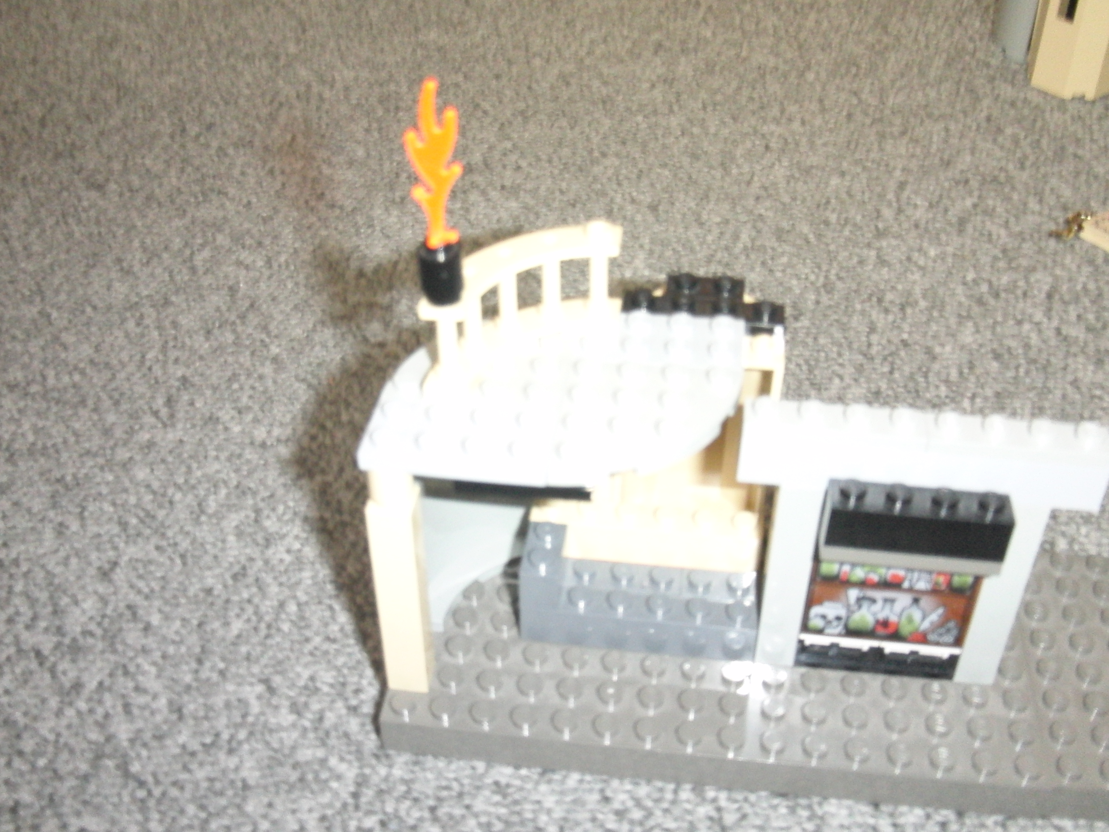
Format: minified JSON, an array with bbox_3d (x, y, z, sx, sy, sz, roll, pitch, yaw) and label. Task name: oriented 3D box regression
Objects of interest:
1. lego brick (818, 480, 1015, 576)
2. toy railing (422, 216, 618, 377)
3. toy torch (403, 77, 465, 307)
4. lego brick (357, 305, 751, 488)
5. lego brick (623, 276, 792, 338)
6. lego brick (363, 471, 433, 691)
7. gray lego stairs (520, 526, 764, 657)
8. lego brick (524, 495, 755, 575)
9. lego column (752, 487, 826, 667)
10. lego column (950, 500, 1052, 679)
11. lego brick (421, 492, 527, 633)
[{"bbox_3d":[0.066,0.020,0.223,0.032,0.014,0.008,5,38,5],"label":"lego brick"},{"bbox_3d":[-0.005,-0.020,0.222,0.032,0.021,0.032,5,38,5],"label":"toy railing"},{"bbox_3d":[-0.019,-0.036,0.197,0.009,0.039,0.008,5,38,5],"label":"toy torch"},{"bbox_3d":[0.002,-0.005,0.222,0.064,0.005,0.048,5,38,5],"label":"lego brick"},{"bbox_3d":[0.030,-0.023,0.245,0.032,0.005,0.016,5,38,5],"label":"lego brick"},{"bbox_3d":[-0.029,0.030,0.228,0.008,0.058,0.008,5,38,5],"label":"lego brick"},{"bbox_3d":[0.018,0.035,0.251,0.048,0.020,0.017,5,38,5],"label":"gray lego stairs"},{"bbox_3d":[0.019,0.025,0.257,0.048,0.011,0.008,5,38,5],"label":"lego brick"},{"bbox_3d":[0.045,0.029,0.237,0.008,0.048,0.008,5,38,5],"label":"lego column"},{"bbox_3d":[0.085,0.033,0.233,0.008,0.048,0.008,5,38,5],"label":"lego column"},{"bbox_3d":[-0.013,0.013,0.249,0.032,0.058,0.032,5,38,5],"label":"lego brick"}]

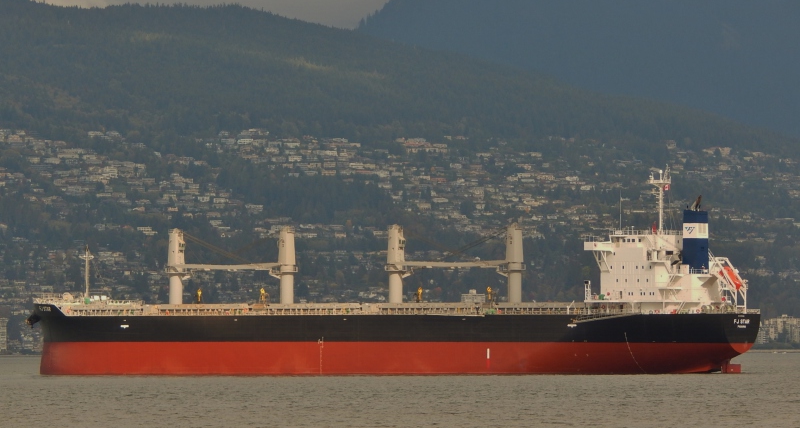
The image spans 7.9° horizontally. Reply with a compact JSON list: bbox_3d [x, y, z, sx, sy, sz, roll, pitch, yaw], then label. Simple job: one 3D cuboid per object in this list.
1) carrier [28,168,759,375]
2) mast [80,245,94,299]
[{"bbox_3d":[-5.300,14.100,1255.500,200.000,45.000,32.300,-1,-2,40],"label":"carrier"},{"bbox_3d":[-70.900,13.150,1312.000,1.800,12.400,3.300,-1,-2,40],"label":"mast"}]

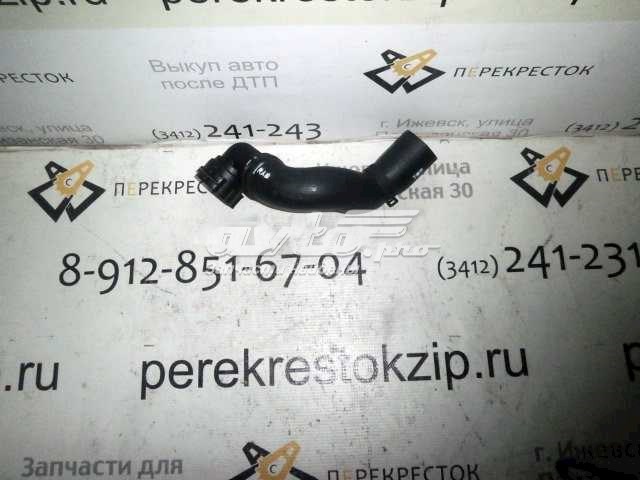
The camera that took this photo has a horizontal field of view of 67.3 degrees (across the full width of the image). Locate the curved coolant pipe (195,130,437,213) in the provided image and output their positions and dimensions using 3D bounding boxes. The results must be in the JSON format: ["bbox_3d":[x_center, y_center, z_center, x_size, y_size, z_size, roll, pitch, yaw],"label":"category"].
[{"bbox_3d":[-0.004,-0.072,0.505,0.252,0.055,0.082,-4,79,-2],"label":"curved coolant pipe"}]

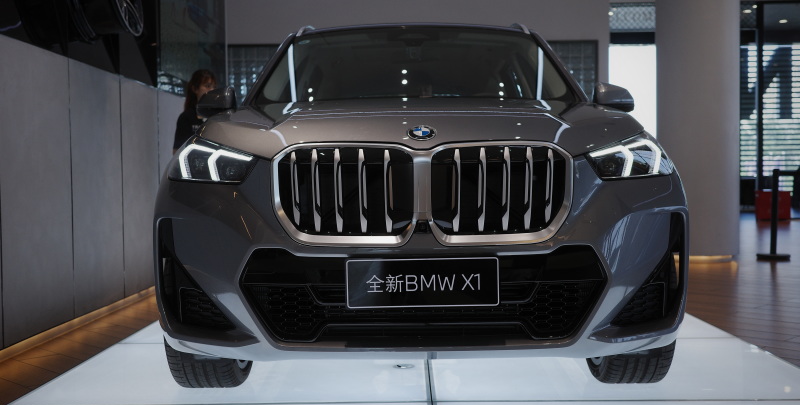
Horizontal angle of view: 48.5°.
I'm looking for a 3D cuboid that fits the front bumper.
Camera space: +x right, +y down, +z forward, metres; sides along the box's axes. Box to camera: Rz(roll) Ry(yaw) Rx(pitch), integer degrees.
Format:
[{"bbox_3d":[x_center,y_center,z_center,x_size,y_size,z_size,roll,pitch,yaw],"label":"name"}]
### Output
[{"bbox_3d":[0.066,0.155,2.745,1.790,0.610,0.520,-1,2,0],"label":"front bumper"}]

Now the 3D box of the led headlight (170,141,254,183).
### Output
[{"bbox_3d":[-0.621,-0.140,2.862,0.360,0.155,0.380,-1,2,0],"label":"led headlight"}]

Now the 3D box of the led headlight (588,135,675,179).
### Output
[{"bbox_3d":[0.749,-0.155,2.851,0.360,0.155,0.380,-1,2,0],"label":"led headlight"}]

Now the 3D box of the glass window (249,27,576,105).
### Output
[{"bbox_3d":[0.070,-0.593,4.139,1.440,0.170,0.880,-1,36,0],"label":"glass window"}]

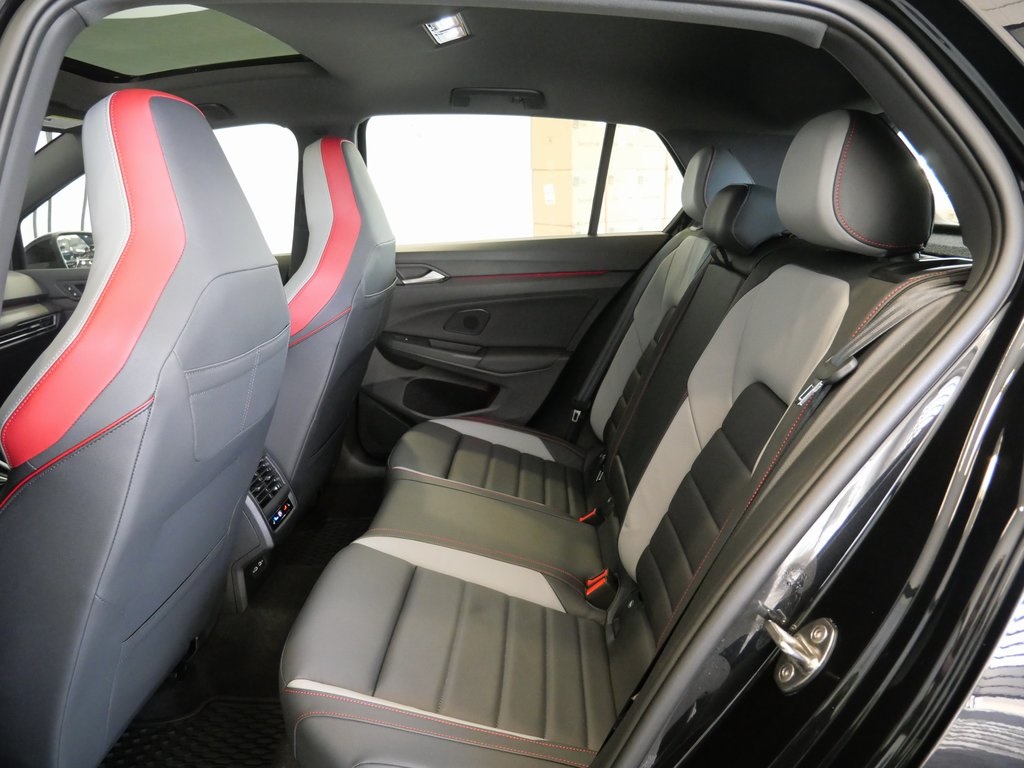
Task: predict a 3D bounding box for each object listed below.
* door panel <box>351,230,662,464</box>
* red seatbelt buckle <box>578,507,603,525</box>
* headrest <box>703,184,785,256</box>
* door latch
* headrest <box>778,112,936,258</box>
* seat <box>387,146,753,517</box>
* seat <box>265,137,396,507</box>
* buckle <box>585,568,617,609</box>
[{"bbox_3d":[0.008,-0.092,2.058,0.920,0.680,0.130,0,15,3],"label":"door panel"},{"bbox_3d":[0.165,0.286,1.560,0.045,0.048,0.028,-25,12,9],"label":"red seatbelt buckle"},{"bbox_3d":[0.417,-0.287,1.250,0.135,0.130,0.240,7,15,1],"label":"headrest"},{"bbox_3d":[0.242,0.231,0.605,0.042,0.066,0.040,28,14,-5],"label":"door latch"},{"bbox_3d":[0.425,-0.251,0.902,0.142,0.175,0.245,7,15,1],"label":"headrest"},{"bbox_3d":[0.132,-0.088,1.686,0.813,0.897,0.490,-1,16,3],"label":"seat"},{"bbox_3d":[-0.688,-0.068,1.734,0.840,1.020,0.530,0,15,3],"label":"seat"},{"bbox_3d":[0.160,0.375,1.284,0.050,0.060,0.052,-25,12,9],"label":"buckle"}]

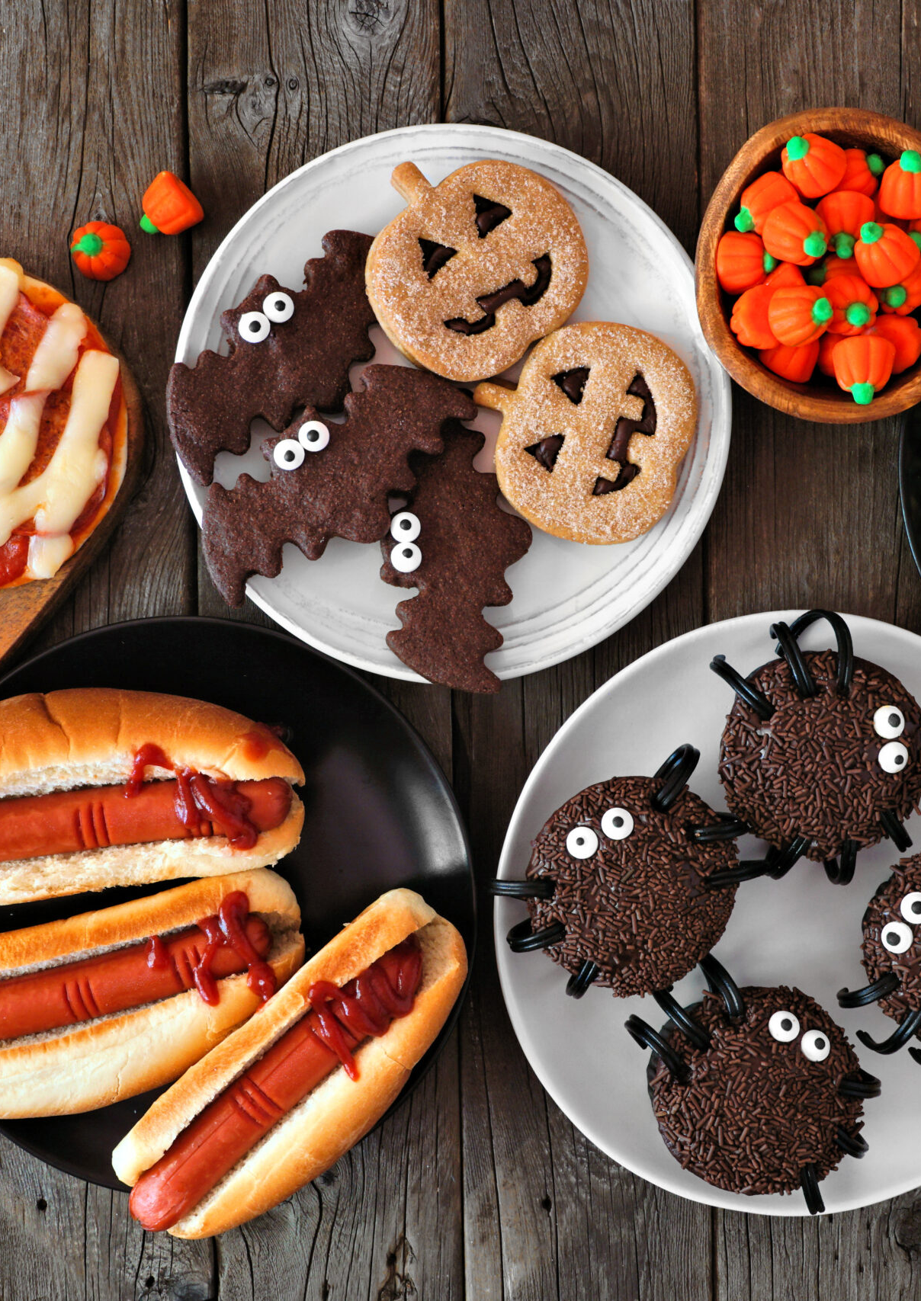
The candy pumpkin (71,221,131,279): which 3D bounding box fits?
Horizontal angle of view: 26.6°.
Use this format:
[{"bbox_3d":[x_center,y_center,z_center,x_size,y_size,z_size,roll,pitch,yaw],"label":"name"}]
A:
[{"bbox_3d":[-0.127,-0.141,0.687,0.021,0.018,0.021,0,92,0],"label":"candy pumpkin"}]

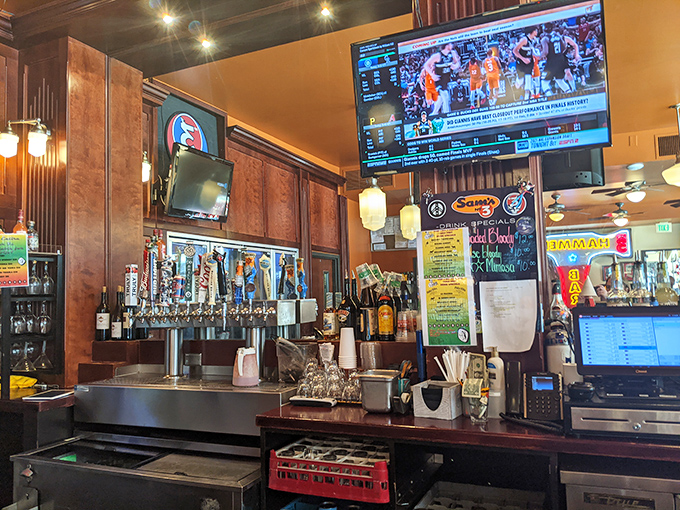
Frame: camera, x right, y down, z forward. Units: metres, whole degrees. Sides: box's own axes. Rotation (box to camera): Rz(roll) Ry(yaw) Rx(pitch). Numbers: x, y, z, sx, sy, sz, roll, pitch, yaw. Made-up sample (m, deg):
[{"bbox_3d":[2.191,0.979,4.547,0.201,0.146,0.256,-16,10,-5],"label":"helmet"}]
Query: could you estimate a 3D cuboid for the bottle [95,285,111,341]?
[{"bbox_3d":[-1.438,0.356,3.220,0.087,0.332,0.087,-4,-5,24],"label":"bottle"}]

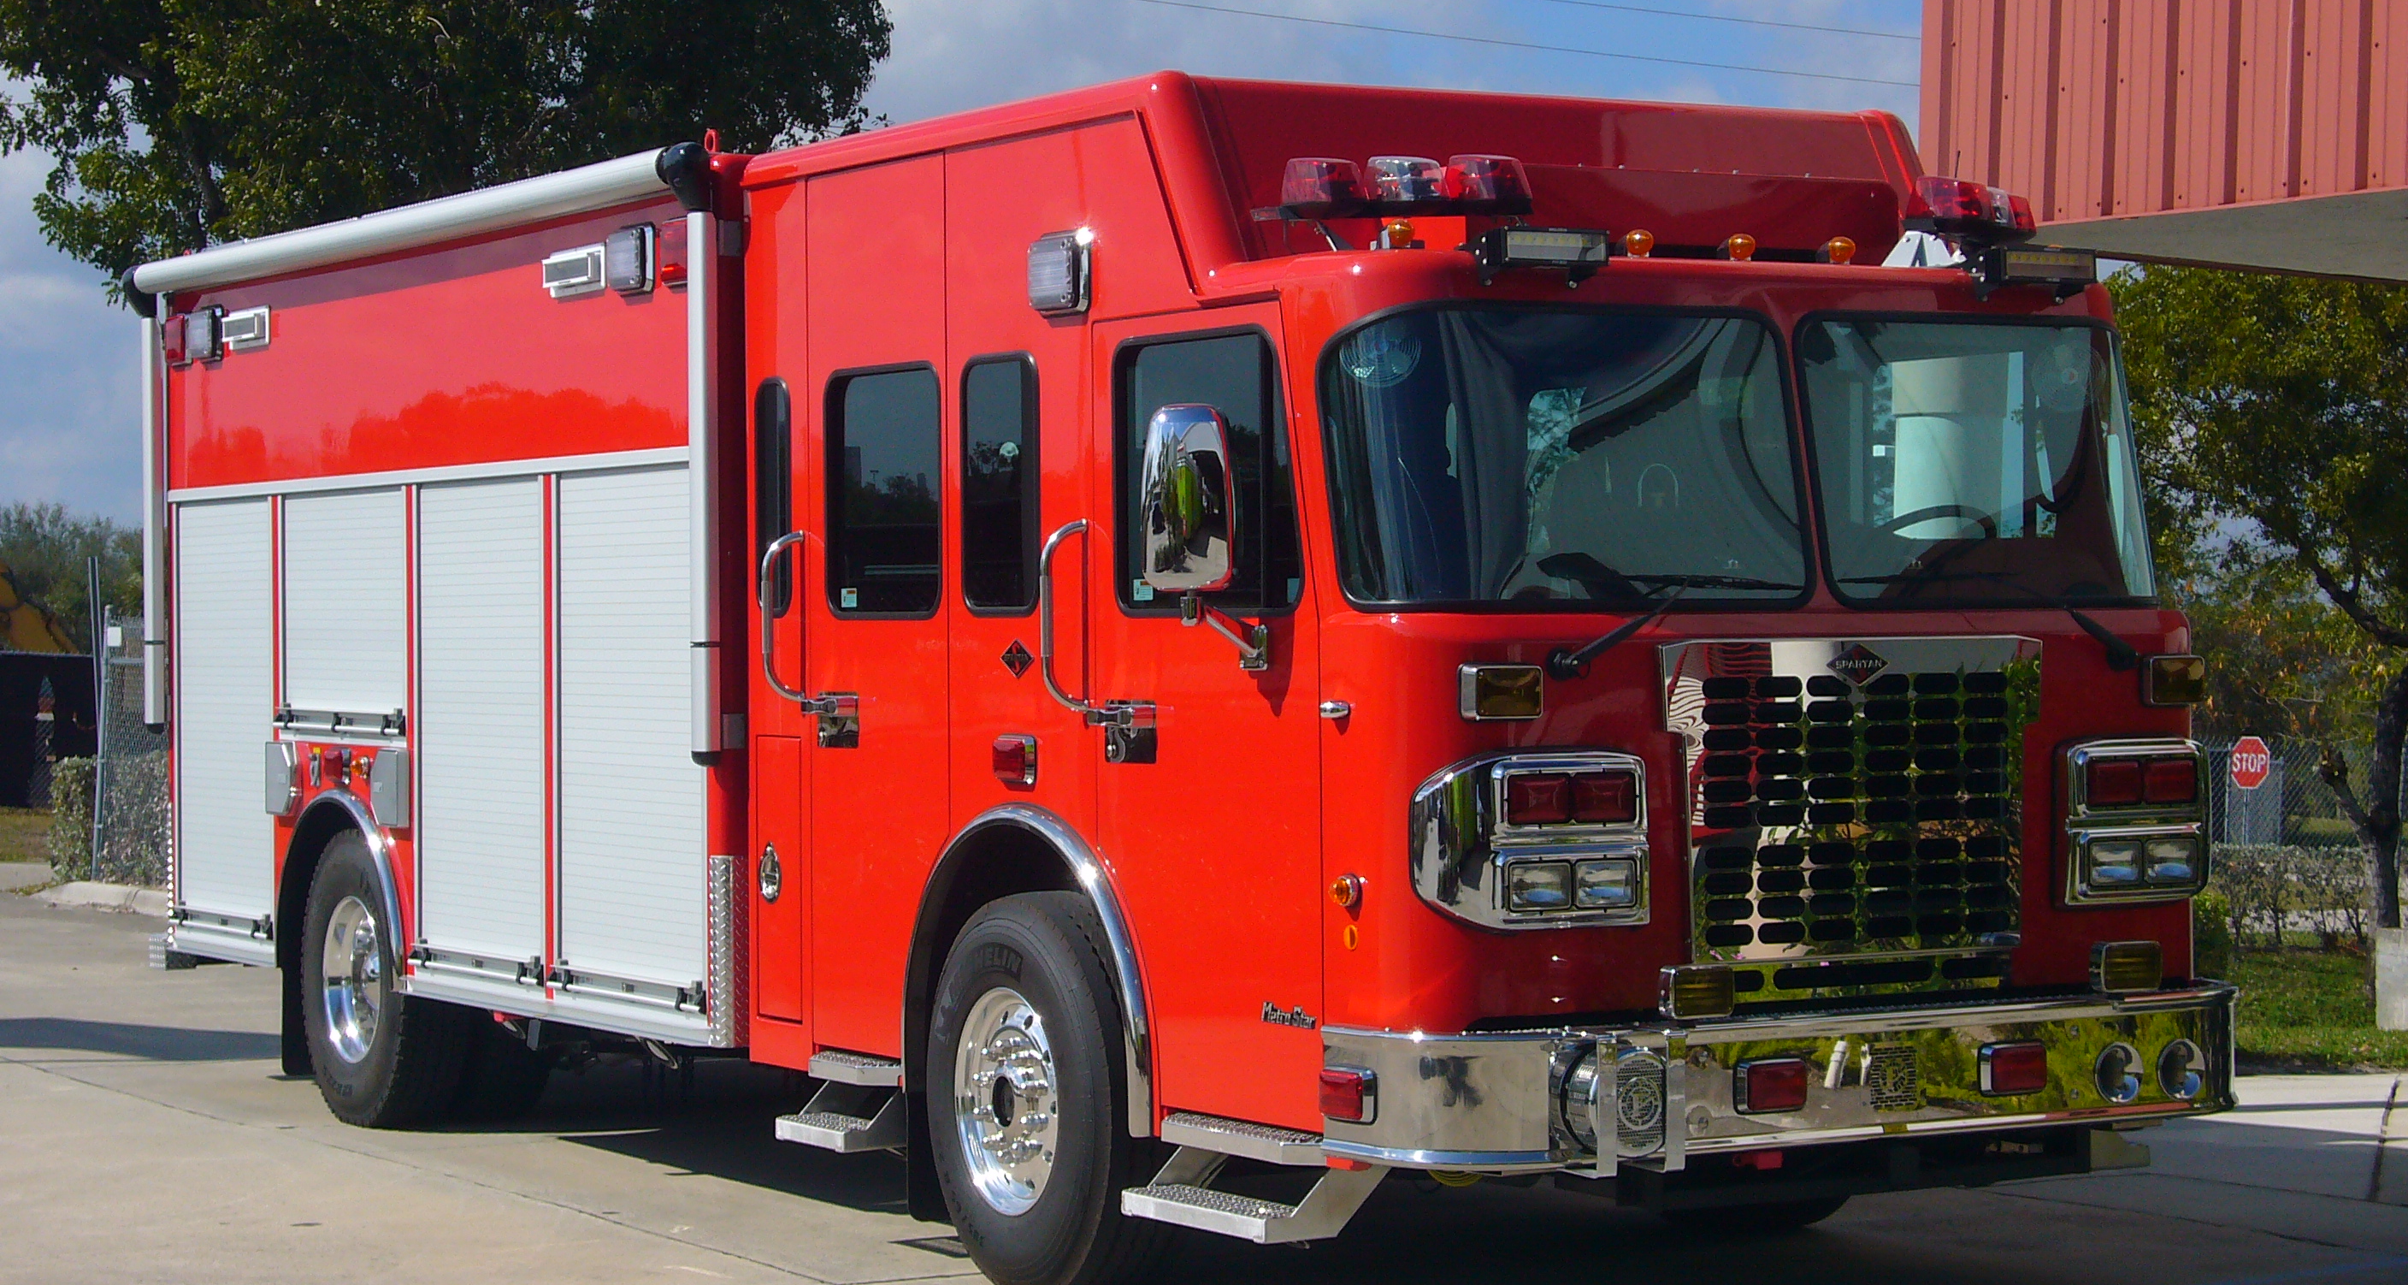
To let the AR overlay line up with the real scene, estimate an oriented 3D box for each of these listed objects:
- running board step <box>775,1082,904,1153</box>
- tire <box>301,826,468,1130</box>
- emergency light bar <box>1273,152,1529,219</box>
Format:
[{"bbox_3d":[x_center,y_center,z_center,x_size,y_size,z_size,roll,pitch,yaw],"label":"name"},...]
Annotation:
[{"bbox_3d":[-0.952,1.315,13.236,0.330,0.165,0.430,-1,0,-30],"label":"running board step"},{"bbox_3d":[-2.918,1.196,16.833,0.290,1.050,1.050,-1,0,-30],"label":"tire"},{"bbox_3d":[0.482,-1.090,11.330,0.610,0.155,0.220,0,0,0],"label":"emergency light bar"}]

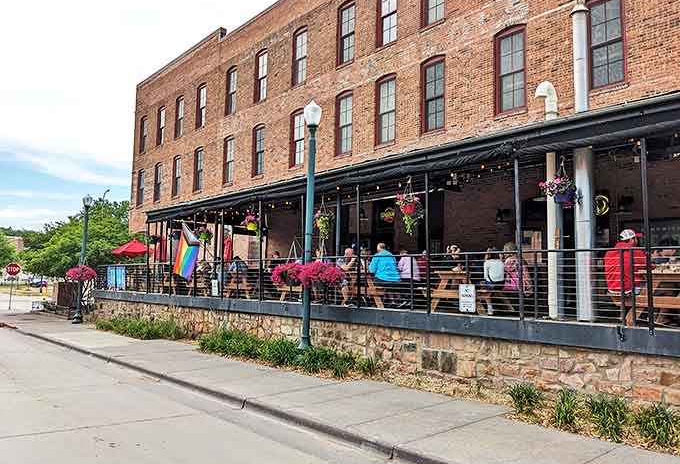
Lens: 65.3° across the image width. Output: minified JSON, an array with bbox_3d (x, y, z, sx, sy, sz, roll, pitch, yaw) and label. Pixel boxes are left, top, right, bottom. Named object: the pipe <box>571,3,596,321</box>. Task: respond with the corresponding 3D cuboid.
[{"bbox_3d":[3.672,-1.104,8.021,0.290,4.852,0.290,5,-6,-41],"label":"pipe"}]

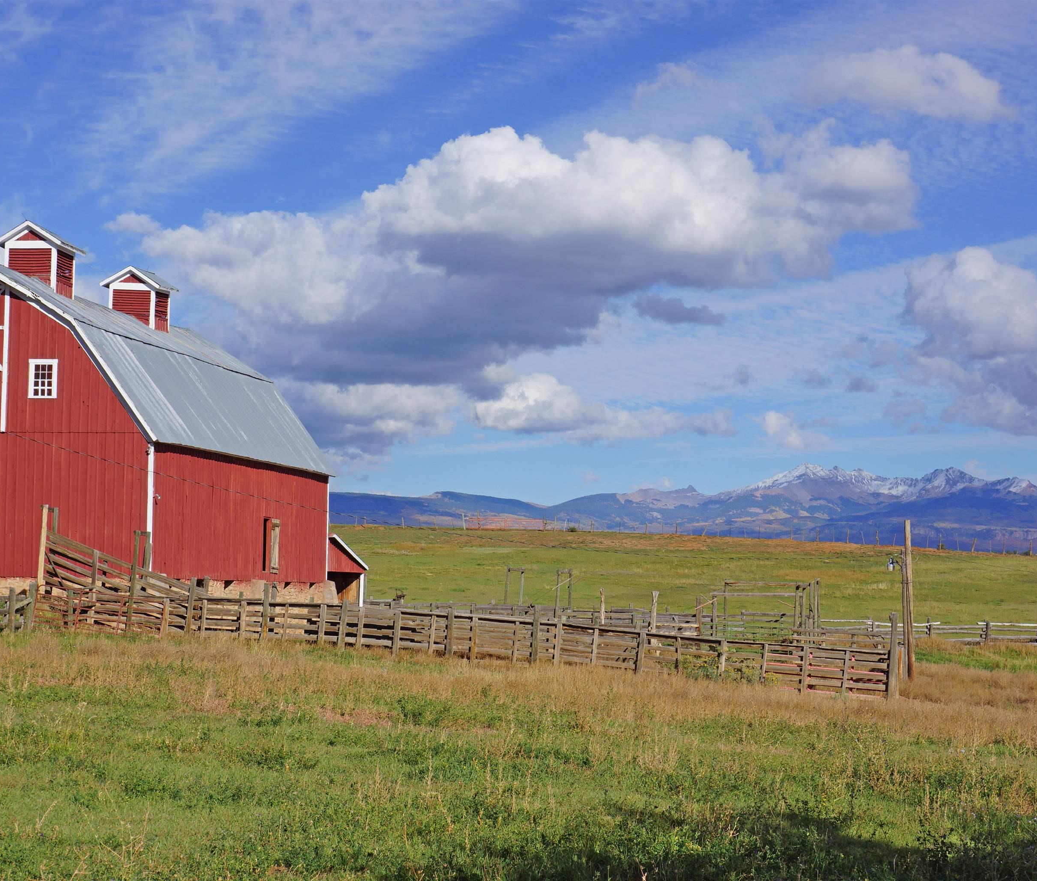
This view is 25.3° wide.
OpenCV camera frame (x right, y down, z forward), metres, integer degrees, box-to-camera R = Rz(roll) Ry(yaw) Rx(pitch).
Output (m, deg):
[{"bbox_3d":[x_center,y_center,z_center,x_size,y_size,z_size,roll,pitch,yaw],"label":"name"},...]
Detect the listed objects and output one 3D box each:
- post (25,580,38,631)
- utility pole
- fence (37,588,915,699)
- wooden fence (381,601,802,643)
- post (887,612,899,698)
[{"bbox_3d":[-14.315,4.860,68.000,0.200,1.530,0.200,4,-4,26],"label":"post"},{"bbox_3d":[10.731,4.396,63.500,0.320,4.500,0.270,-1,-4,0],"label":"utility pole"},{"bbox_3d":[-2.543,5.102,62.250,26.006,1.500,0.250,2,-3,26],"label":"fence"},{"bbox_3d":[2.908,7.844,96.500,18.552,1.600,0.300,-1,-4,20],"label":"wooden fence"},{"bbox_3d":[9.157,5.236,56.500,0.220,2.100,0.220,-1,-4,26],"label":"post"}]

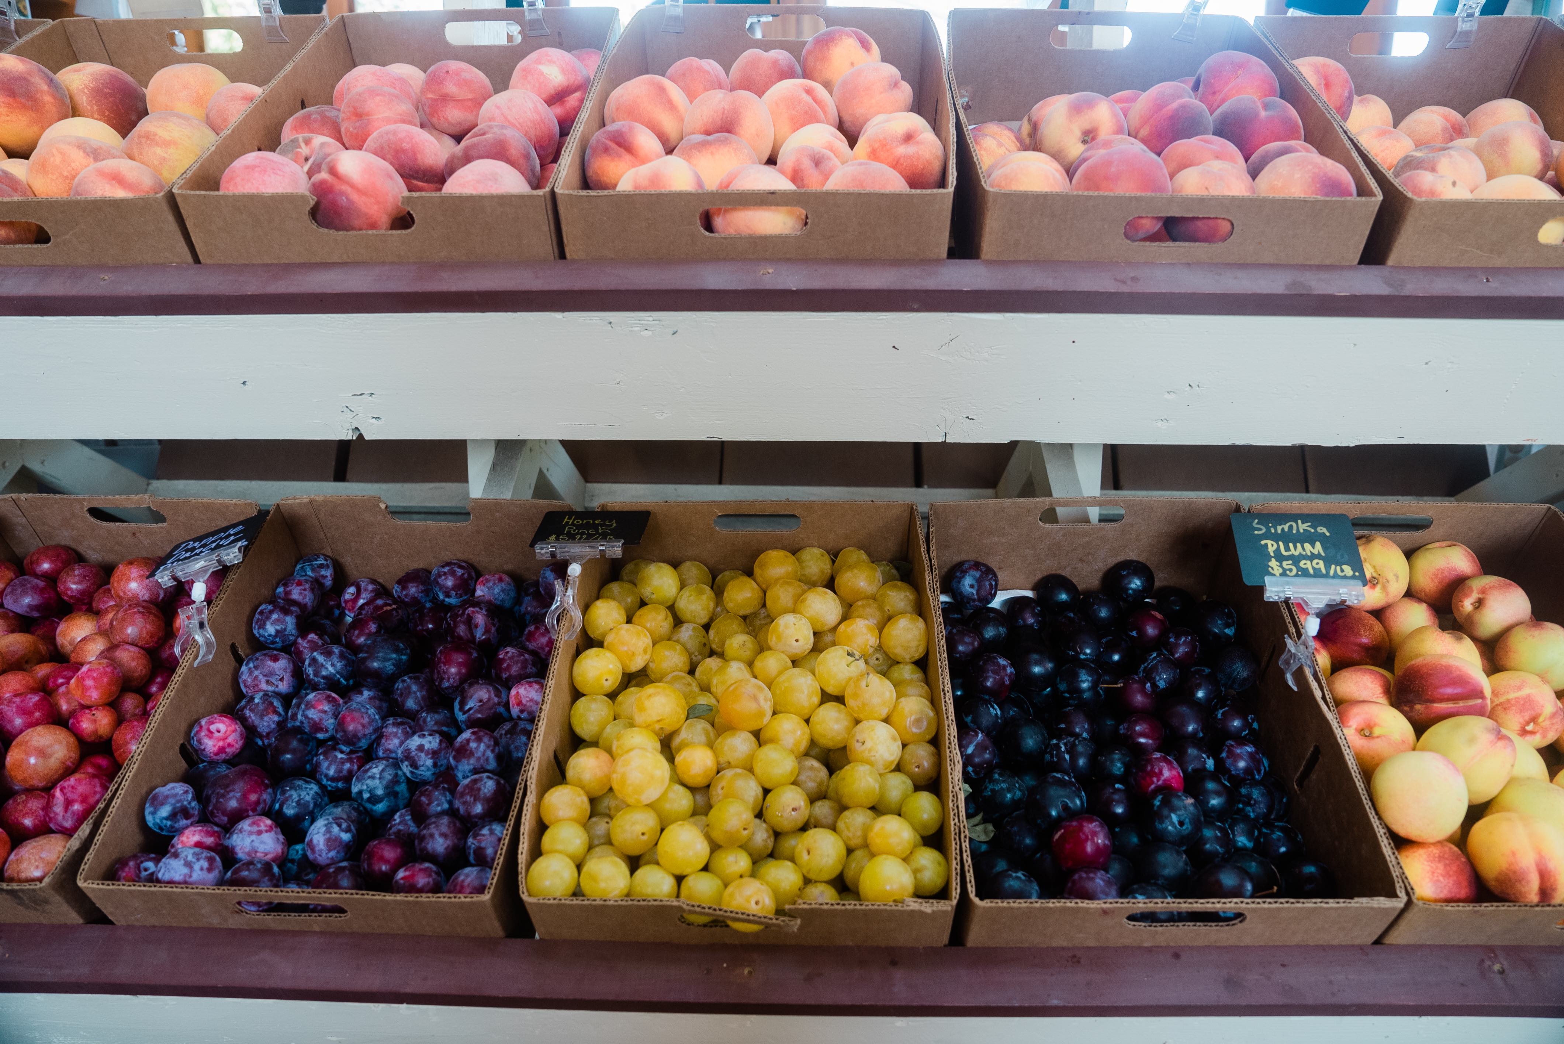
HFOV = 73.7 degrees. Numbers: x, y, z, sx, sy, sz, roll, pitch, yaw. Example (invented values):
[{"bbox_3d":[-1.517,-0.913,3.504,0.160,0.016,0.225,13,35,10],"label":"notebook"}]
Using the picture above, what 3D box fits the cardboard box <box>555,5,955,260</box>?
[{"bbox_3d":[-0.011,-0.348,0.988,0.304,0.126,0.405,2,44,3],"label":"cardboard box"}]

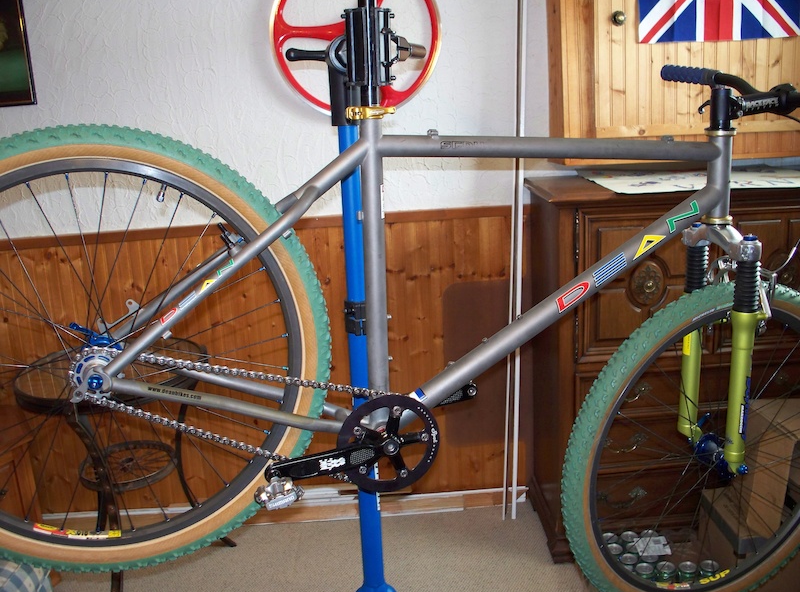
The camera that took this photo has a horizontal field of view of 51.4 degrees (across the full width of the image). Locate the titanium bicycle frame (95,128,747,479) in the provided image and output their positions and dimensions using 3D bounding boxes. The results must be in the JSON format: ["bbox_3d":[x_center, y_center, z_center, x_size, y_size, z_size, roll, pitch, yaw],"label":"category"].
[{"bbox_3d":[0.070,0.032,1.262,1.030,0.590,0.150,-4,15,-15],"label":"titanium bicycle frame"}]

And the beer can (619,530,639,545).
[{"bbox_3d":[0.740,0.833,2.692,0.066,0.125,0.066,-3,15,1],"label":"beer can"}]

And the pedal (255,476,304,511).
[{"bbox_3d":[-0.162,0.265,1.118,0.072,0.035,0.078,-17,18,-11],"label":"pedal"}]

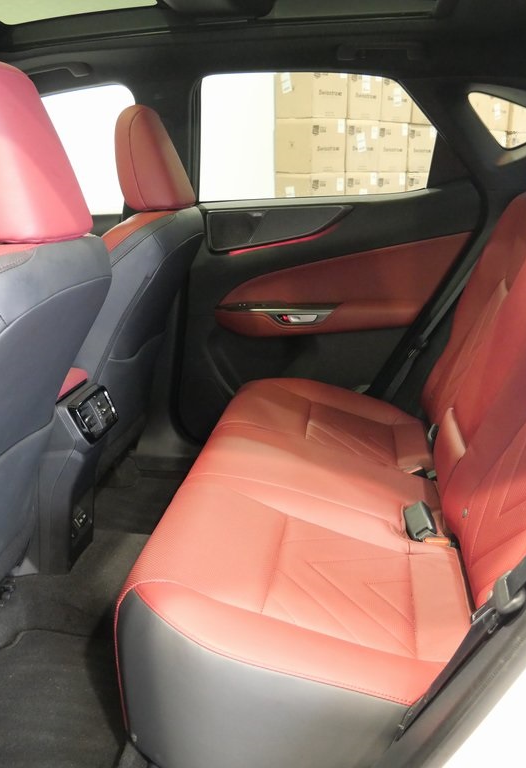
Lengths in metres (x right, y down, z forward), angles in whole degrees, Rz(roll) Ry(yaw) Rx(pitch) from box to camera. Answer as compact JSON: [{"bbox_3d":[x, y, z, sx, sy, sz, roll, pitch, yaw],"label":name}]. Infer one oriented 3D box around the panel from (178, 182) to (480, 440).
[{"bbox_3d":[0.176,-0.185,2.103,0.869,0.778,0.131,2,18,7],"label":"panel"}]

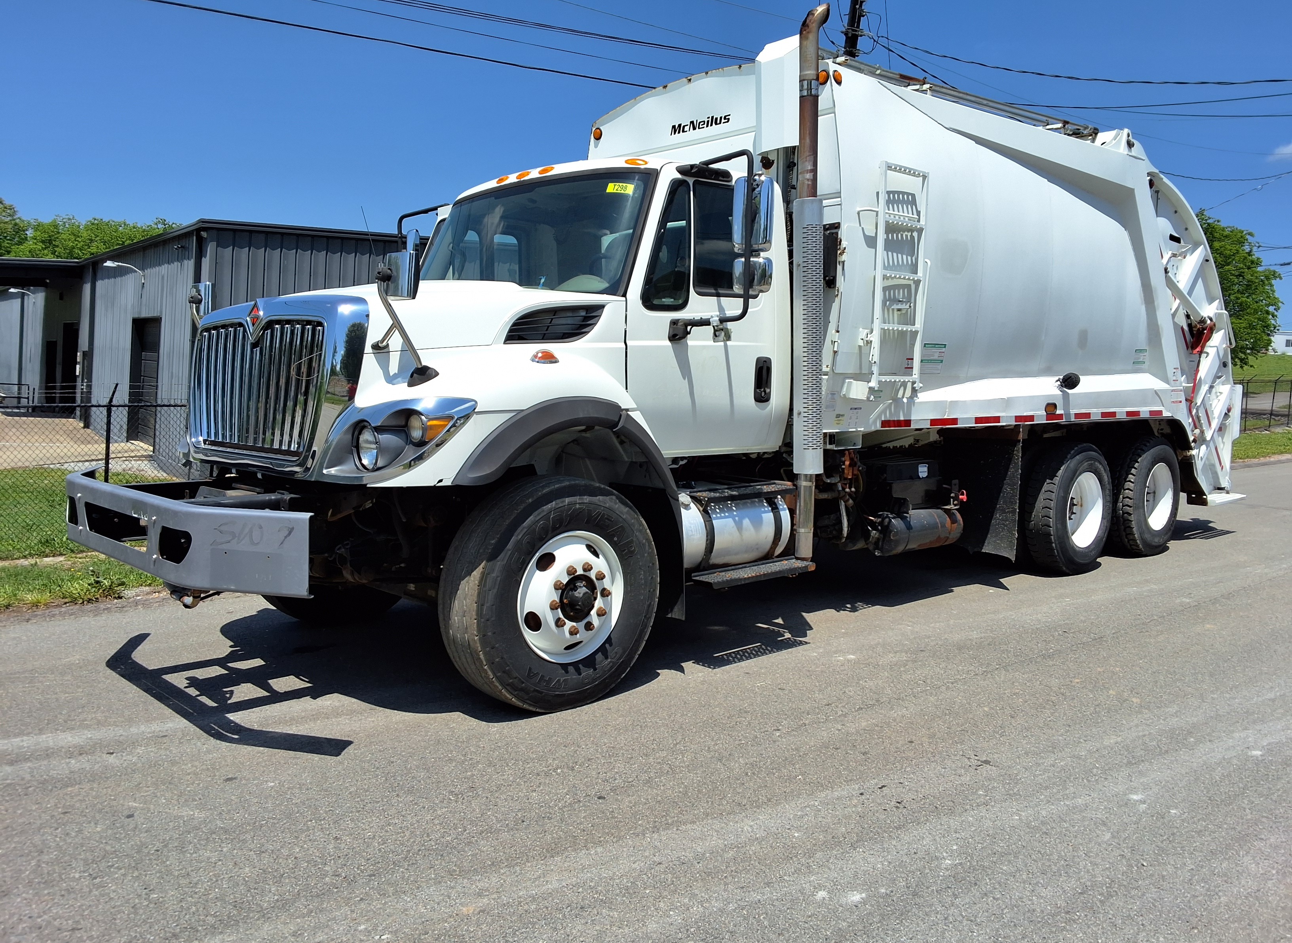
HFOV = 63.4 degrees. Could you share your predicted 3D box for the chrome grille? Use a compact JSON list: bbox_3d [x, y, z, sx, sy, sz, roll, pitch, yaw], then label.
[{"bbox_3d":[-1.809,-0.374,4.807,0.140,0.610,1.370,-4,7,-42],"label":"chrome grille"}]

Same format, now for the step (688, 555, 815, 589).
[{"bbox_3d":[0.564,0.528,5.486,0.820,0.065,0.210,-4,7,-42],"label":"step"}]

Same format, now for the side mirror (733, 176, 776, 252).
[{"bbox_3d":[0.510,-1.219,4.956,0.185,0.349,0.100,3,6,27],"label":"side mirror"}]

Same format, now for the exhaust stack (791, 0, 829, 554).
[{"bbox_3d":[0.925,-1.025,5.836,0.200,3.100,0.170,-4,7,-42],"label":"exhaust stack"}]

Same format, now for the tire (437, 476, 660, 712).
[{"bbox_3d":[-0.410,0.542,4.734,1.060,1.055,0.315,-4,7,-42],"label":"tire"}]

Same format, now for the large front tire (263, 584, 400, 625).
[{"bbox_3d":[-1.853,0.393,6.294,1.060,1.055,0.315,-4,7,-42],"label":"large front tire"}]

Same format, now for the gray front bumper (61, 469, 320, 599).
[{"bbox_3d":[-2.148,0.208,4.549,0.340,0.330,2.450,-4,7,-42],"label":"gray front bumper"}]

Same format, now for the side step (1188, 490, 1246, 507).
[{"bbox_3d":[5.567,0.267,10.166,0.800,0.075,0.250,-4,7,-42],"label":"side step"}]

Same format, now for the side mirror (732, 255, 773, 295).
[{"bbox_3d":[0.507,-0.934,4.981,0.185,0.176,0.100,3,6,27],"label":"side mirror"}]

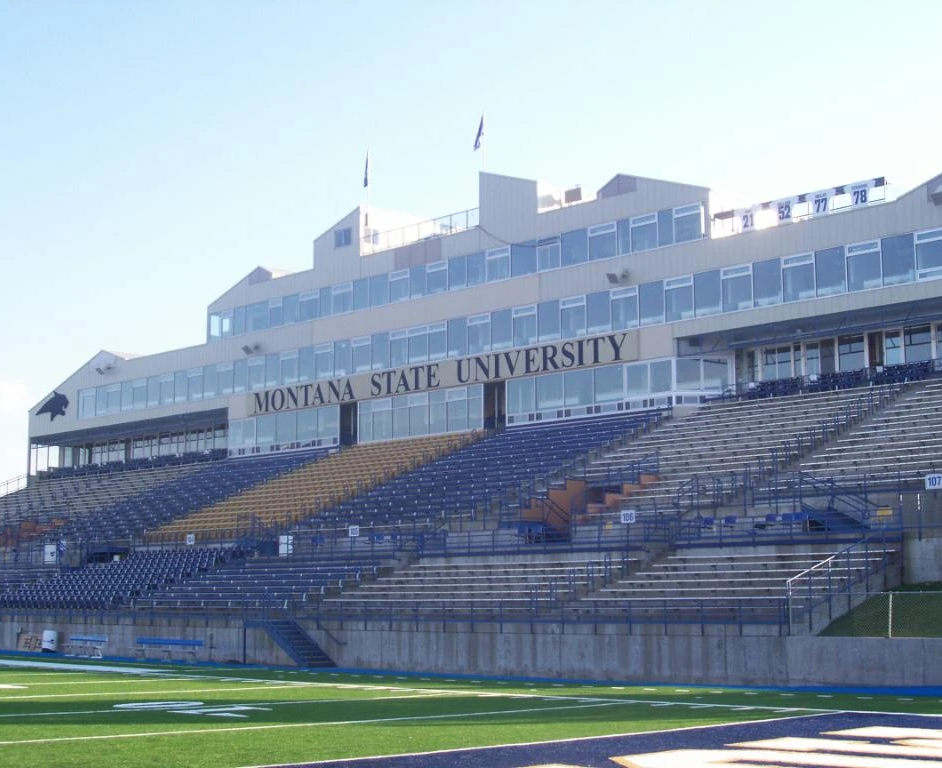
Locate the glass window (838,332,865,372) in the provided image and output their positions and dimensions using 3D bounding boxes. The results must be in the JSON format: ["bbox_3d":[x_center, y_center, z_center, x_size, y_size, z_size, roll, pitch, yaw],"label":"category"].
[{"bbox_3d":[16.826,-1.323,69.221,0.120,1.669,1.393,8,-11,-44],"label":"glass window"}]

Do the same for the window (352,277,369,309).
[{"bbox_3d":[-6.060,-4.919,86.728,0.150,1.780,1.370,7,-11,-44],"label":"window"}]

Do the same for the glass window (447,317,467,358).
[{"bbox_3d":[-0.672,-2.376,81.063,0.120,1.967,1.506,8,-11,-44],"label":"glass window"}]

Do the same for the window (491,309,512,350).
[{"bbox_3d":[1.571,-2.712,78.816,0.120,1.989,1.487,8,-11,-44],"label":"window"}]

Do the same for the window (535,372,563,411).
[{"bbox_3d":[3.788,0.407,75.765,0.100,1.670,1.833,8,-11,-44],"label":"window"}]

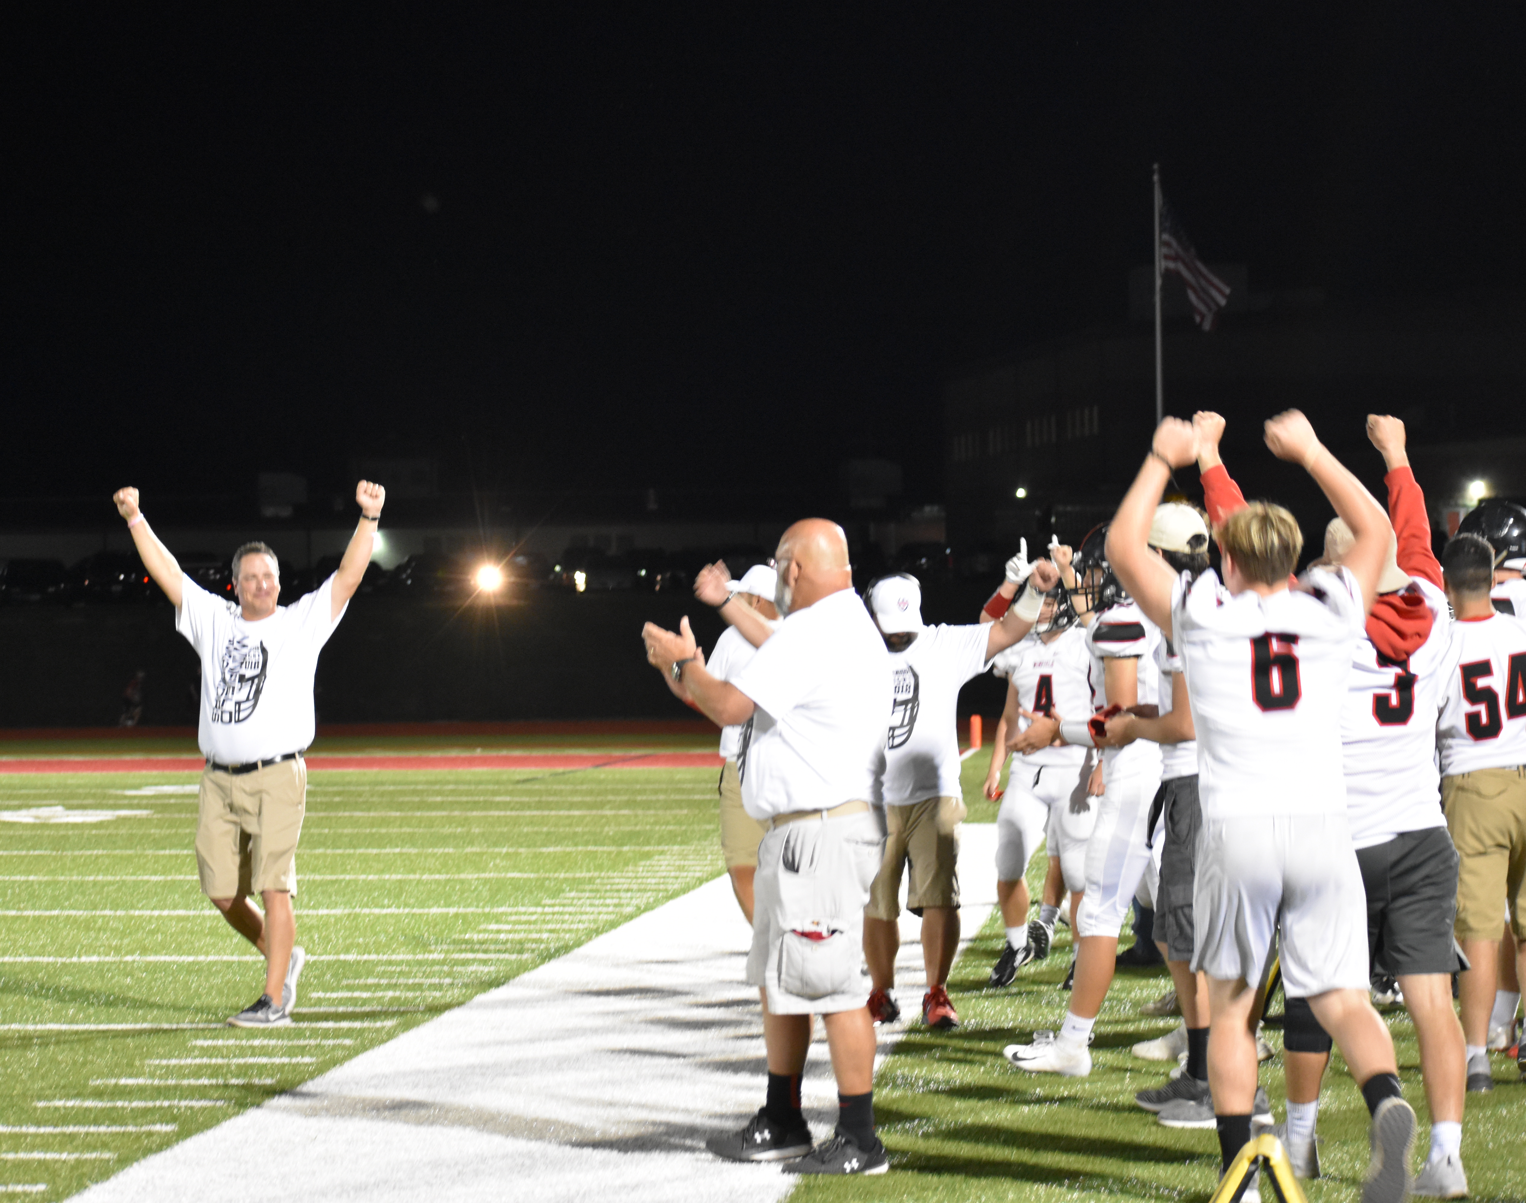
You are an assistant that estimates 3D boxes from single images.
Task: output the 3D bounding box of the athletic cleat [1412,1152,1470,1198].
[{"bbox_3d":[1.740,1.493,13.720,0.110,0.130,0.280,0,-1,-30],"label":"athletic cleat"}]

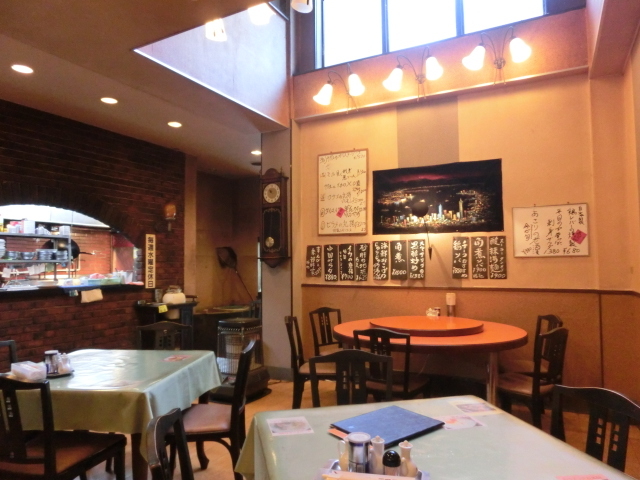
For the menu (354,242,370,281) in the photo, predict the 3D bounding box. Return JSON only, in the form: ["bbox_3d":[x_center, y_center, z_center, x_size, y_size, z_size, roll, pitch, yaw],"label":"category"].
[{"bbox_3d":[0.449,0.238,4.717,0.160,0.400,0.010,-2,-3,27],"label":"menu"}]

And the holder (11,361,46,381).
[{"bbox_3d":[-1.507,0.682,2.302,0.250,0.055,0.095,-3,-4,39],"label":"holder"}]

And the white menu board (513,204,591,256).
[{"bbox_3d":[2.025,-0.075,3.903,0.595,0.455,0.020,-2,-3,27],"label":"white menu board"}]

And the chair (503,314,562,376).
[{"bbox_3d":[1.560,1.026,3.442,0.460,0.870,0.410,-1,-3,6],"label":"chair"}]

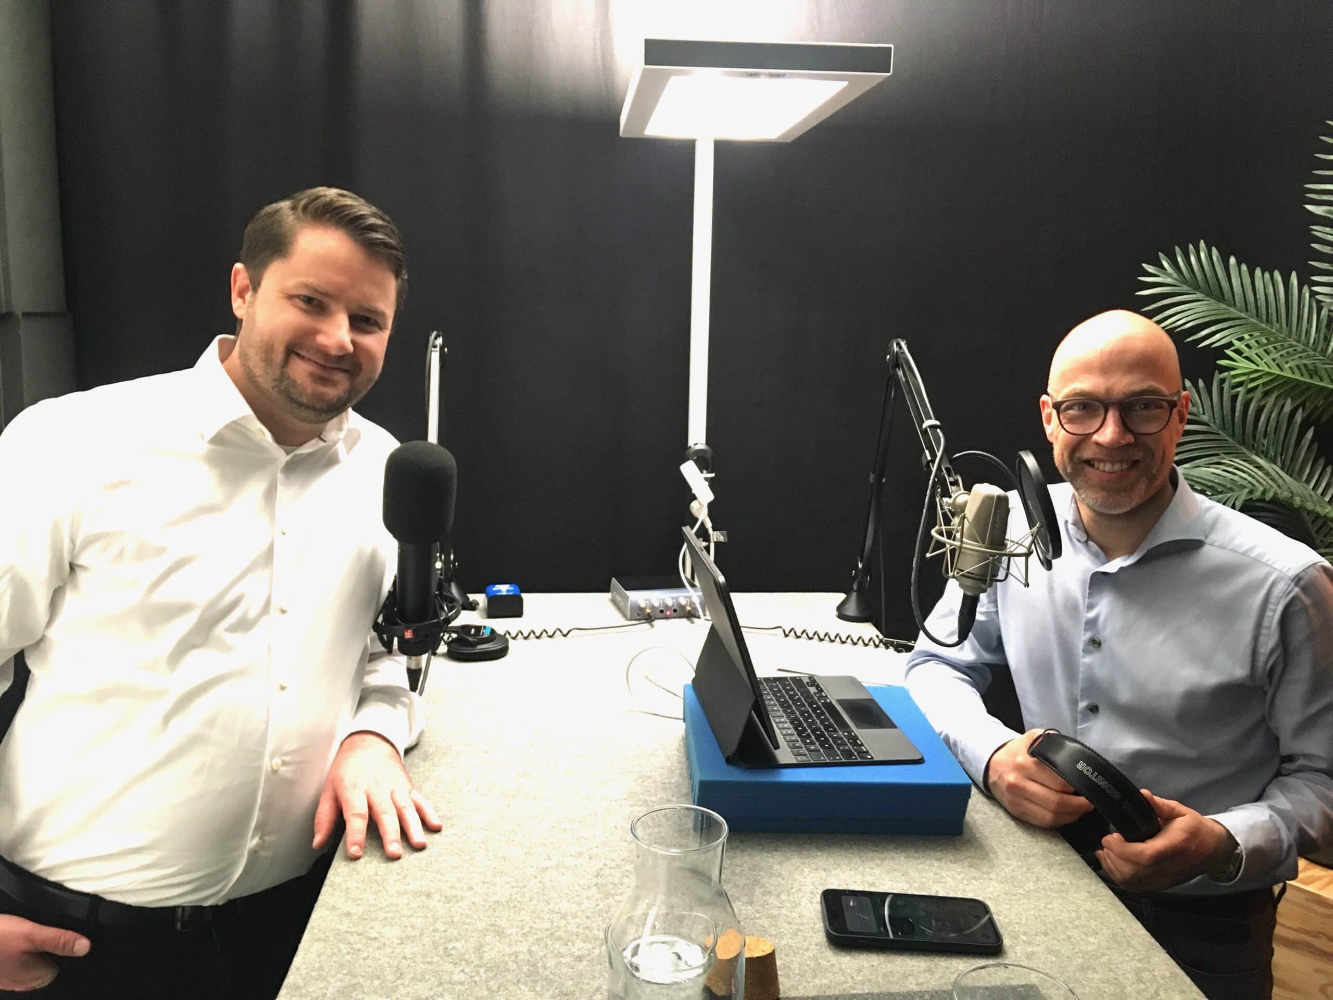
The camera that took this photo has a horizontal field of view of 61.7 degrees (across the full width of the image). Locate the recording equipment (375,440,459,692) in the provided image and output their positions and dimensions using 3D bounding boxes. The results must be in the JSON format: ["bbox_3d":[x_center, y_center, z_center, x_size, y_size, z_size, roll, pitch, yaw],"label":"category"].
[{"bbox_3d":[-0.321,0.086,1.445,0.106,0.313,0.112,4,12,-1],"label":"recording equipment"}]

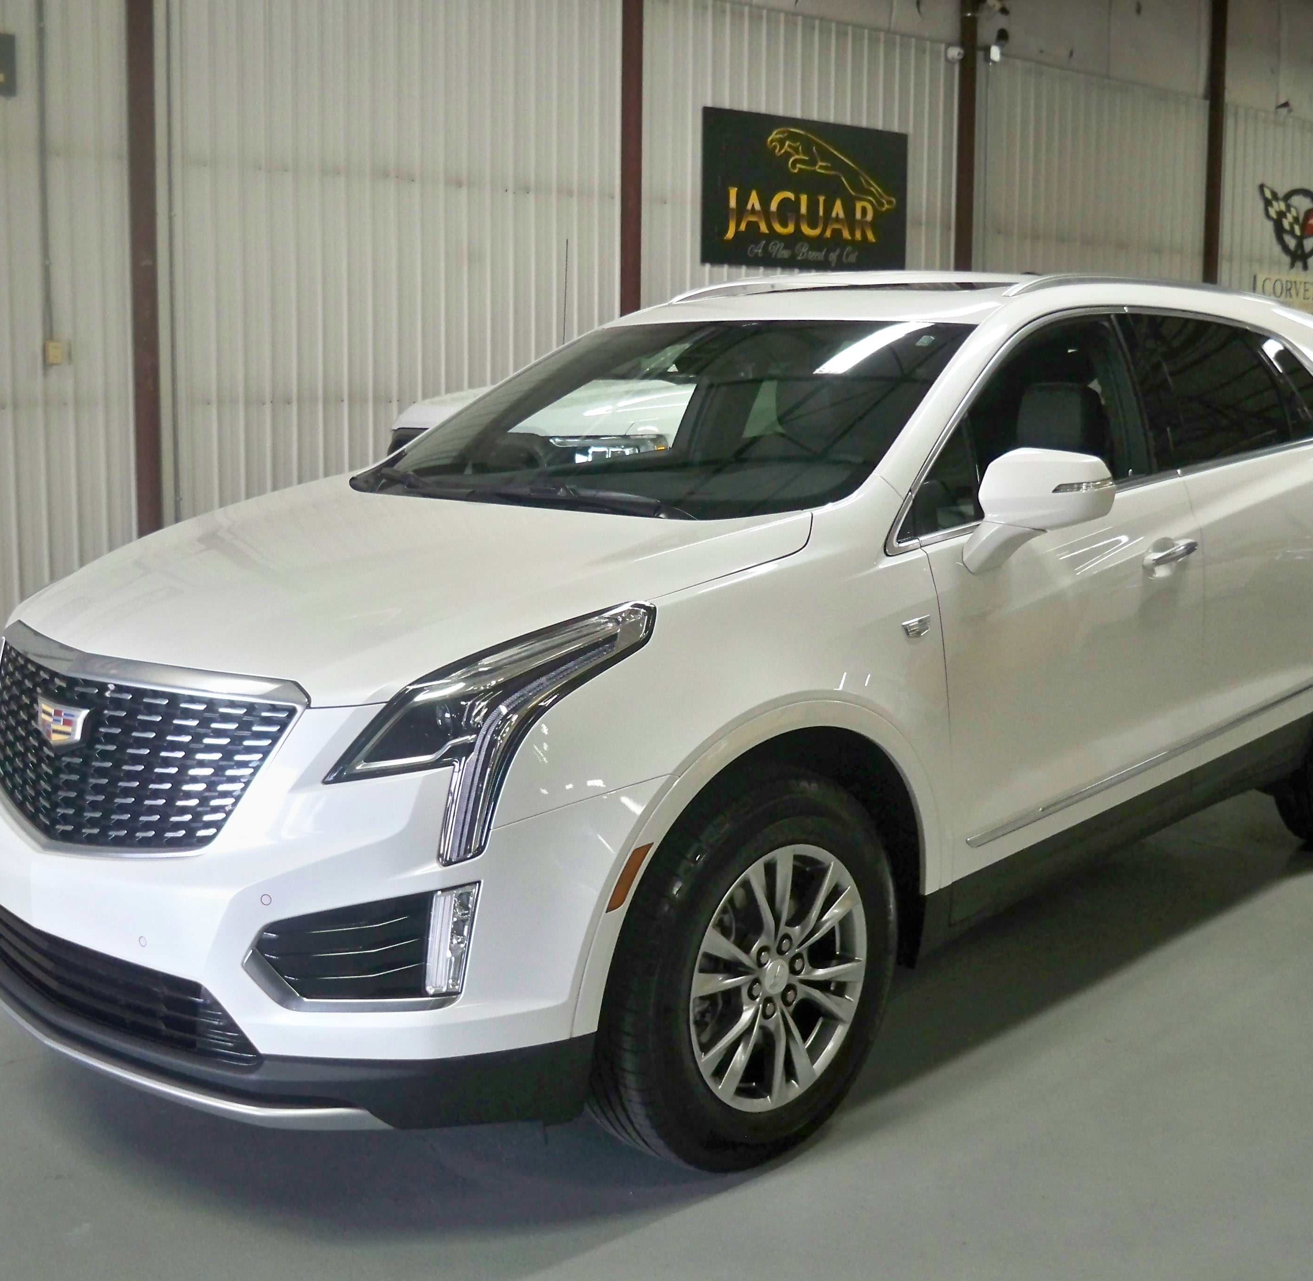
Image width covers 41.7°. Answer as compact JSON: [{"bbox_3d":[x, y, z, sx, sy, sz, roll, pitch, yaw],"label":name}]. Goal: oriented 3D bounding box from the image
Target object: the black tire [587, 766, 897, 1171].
[{"bbox_3d":[0.168,0.613,3.299,0.240,0.752,0.755,9,13,43],"label":"black tire"}]

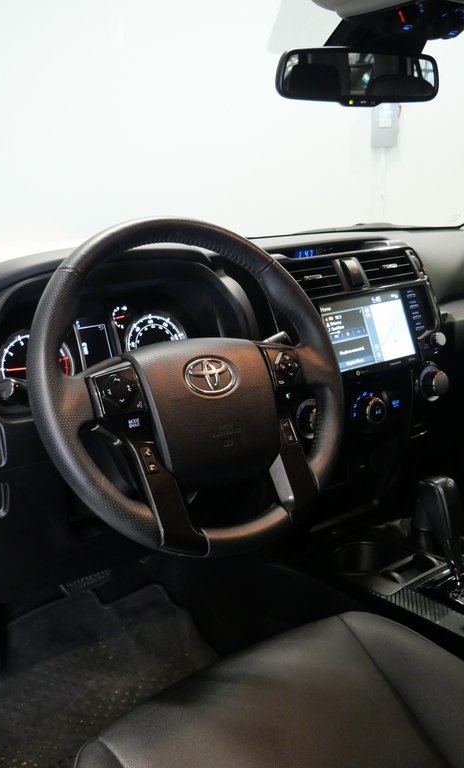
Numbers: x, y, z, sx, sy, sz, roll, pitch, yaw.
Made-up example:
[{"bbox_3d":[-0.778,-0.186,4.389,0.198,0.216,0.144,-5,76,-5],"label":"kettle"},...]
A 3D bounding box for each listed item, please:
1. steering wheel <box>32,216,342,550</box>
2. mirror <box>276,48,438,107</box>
[{"bbox_3d":[-0.045,0.001,0.816,0.385,0.385,0.100,-9,-9,-31],"label":"steering wheel"},{"bbox_3d":[0.174,-0.439,1.020,0.255,0.075,0.045,-8,14,-19],"label":"mirror"}]

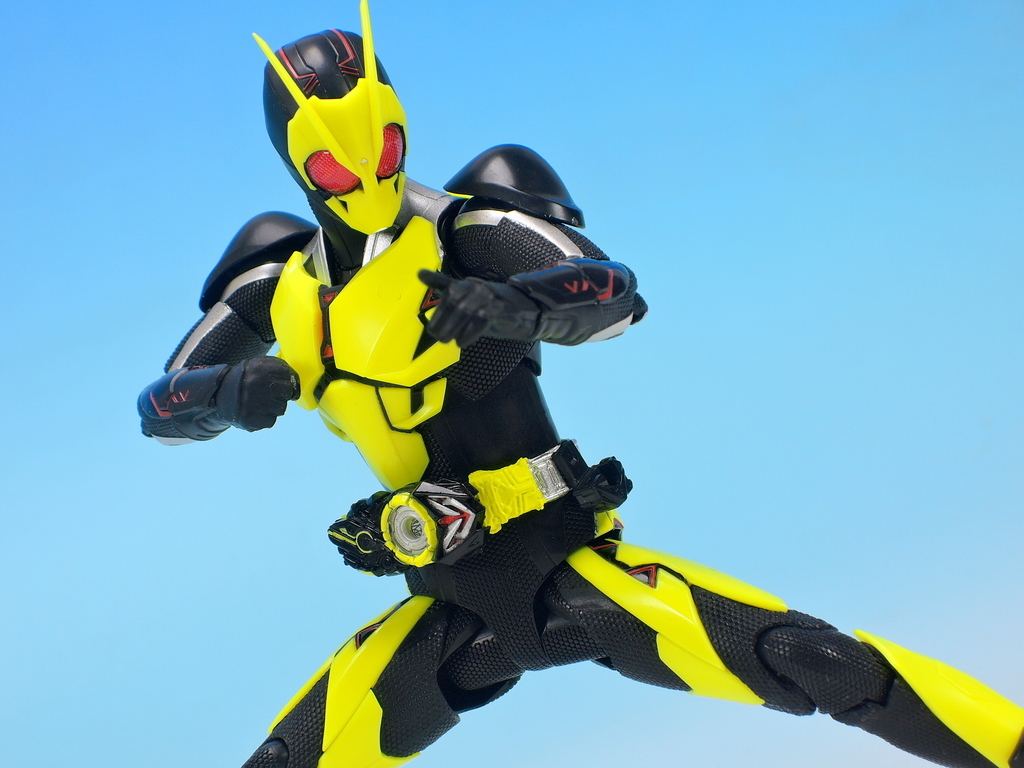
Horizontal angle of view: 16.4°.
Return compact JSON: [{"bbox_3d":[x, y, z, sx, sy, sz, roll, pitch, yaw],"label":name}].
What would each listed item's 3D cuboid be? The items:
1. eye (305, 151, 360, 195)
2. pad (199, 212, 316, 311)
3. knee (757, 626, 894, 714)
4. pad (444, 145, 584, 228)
[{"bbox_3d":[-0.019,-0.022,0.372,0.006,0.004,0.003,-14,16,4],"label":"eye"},{"bbox_3d":[-0.028,-0.013,0.388,0.013,0.009,0.013,-22,7,29],"label":"pad"},{"bbox_3d":[0.034,0.031,0.382,0.014,0.009,0.009,22,-14,3],"label":"knee"},{"bbox_3d":[0.000,-0.021,0.376,0.015,0.008,0.013,13,3,24],"label":"pad"}]

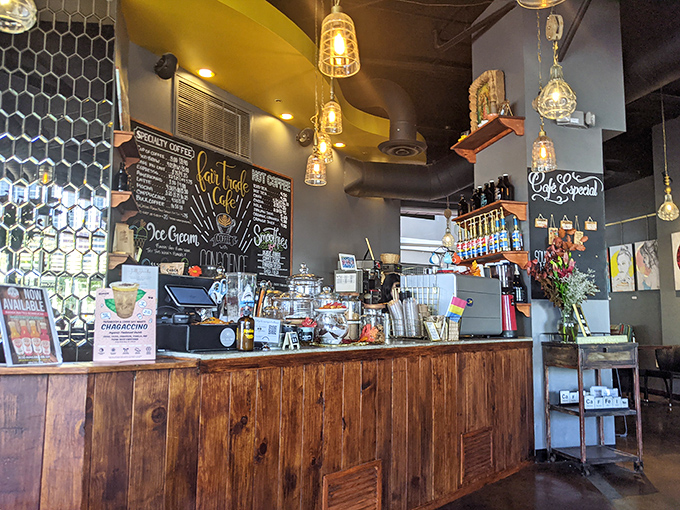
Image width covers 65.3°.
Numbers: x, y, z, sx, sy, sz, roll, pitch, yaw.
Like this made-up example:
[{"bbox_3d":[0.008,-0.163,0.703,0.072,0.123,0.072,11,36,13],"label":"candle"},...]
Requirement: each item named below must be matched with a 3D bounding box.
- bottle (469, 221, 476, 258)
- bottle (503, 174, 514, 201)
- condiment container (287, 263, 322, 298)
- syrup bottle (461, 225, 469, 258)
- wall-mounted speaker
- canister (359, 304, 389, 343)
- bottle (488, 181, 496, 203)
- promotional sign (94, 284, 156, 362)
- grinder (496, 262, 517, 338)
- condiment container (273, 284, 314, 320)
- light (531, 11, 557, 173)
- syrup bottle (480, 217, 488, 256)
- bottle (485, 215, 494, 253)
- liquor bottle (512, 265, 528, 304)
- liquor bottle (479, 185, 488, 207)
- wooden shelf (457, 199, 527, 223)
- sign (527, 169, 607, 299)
[{"bbox_3d":[1.204,-0.137,4.820,0.078,0.355,0.078,4,-7,-25],"label":"bottle"},{"bbox_3d":[1.396,-0.551,4.434,0.105,0.250,0.105,2,-7,-13],"label":"bottle"},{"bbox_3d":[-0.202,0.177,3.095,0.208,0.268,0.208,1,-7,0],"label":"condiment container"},{"bbox_3d":[1.171,-0.122,4.952,0.078,0.355,0.078,4,-7,-25],"label":"syrup bottle"},{"bbox_3d":[-1.598,-1.736,4.885,0.200,0.235,0.220,17,-5,5],"label":"wall-mounted speaker"},{"bbox_3d":[0.195,0.394,2.991,0.146,0.218,0.146,0,-7,4],"label":"canister"},{"bbox_3d":[1.339,-0.529,4.655,0.105,0.255,0.105,2,-7,-13],"label":"bottle"},{"bbox_3d":[-0.777,0.250,1.944,0.214,0.283,0.050,2,-13,-16],"label":"promotional sign"},{"bbox_3d":[1.360,0.373,4.400,0.280,0.630,0.180,-6,-9,44],"label":"grinder"},{"bbox_3d":[-0.258,0.268,2.961,0.228,0.195,0.228,1,-7,0],"label":"condiment container"},{"bbox_3d":[1.360,-1.114,3.570,0.170,1.131,0.170,-2,-7,21],"label":"light"},{"bbox_3d":[1.251,-0.156,4.625,0.078,0.348,0.078,4,-7,-25],"label":"syrup bottle"},{"bbox_3d":[1.273,-0.165,4.533,0.078,0.346,0.078,4,-7,-25],"label":"bottle"},{"bbox_3d":[1.570,0.252,4.616,0.122,0.345,0.122,-2,-7,24],"label":"liquor bottle"},{"bbox_3d":[1.296,-0.509,4.816,0.105,0.250,0.105,2,-7,-13],"label":"liquor bottle"},{"bbox_3d":[1.304,-0.307,4.707,0.241,0.153,0.882,2,-7,-13],"label":"wooden shelf"},{"bbox_3d":[1.901,-0.170,4.408,0.720,1.081,0.020,2,-7,-13],"label":"sign"}]

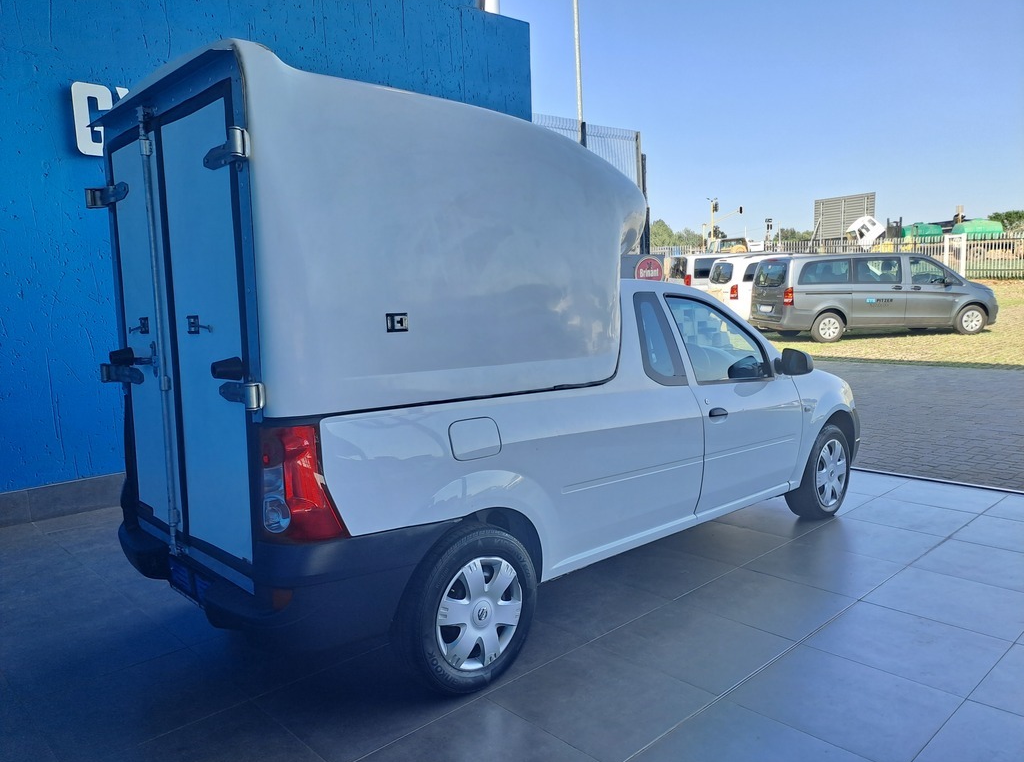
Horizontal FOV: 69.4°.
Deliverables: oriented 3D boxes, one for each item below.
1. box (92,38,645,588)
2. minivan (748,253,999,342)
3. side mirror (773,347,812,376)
[{"bbox_3d":[-0.460,-0.305,3.395,2.170,1.690,1.430,-7,9,-43],"label":"box"},{"bbox_3d":[8.179,-1.921,16.696,5.140,1.910,1.950,-2,6,-4],"label":"minivan"},{"bbox_3d":[1.562,-0.108,4.072,0.115,0.150,0.205,-7,9,-43],"label":"side mirror"}]

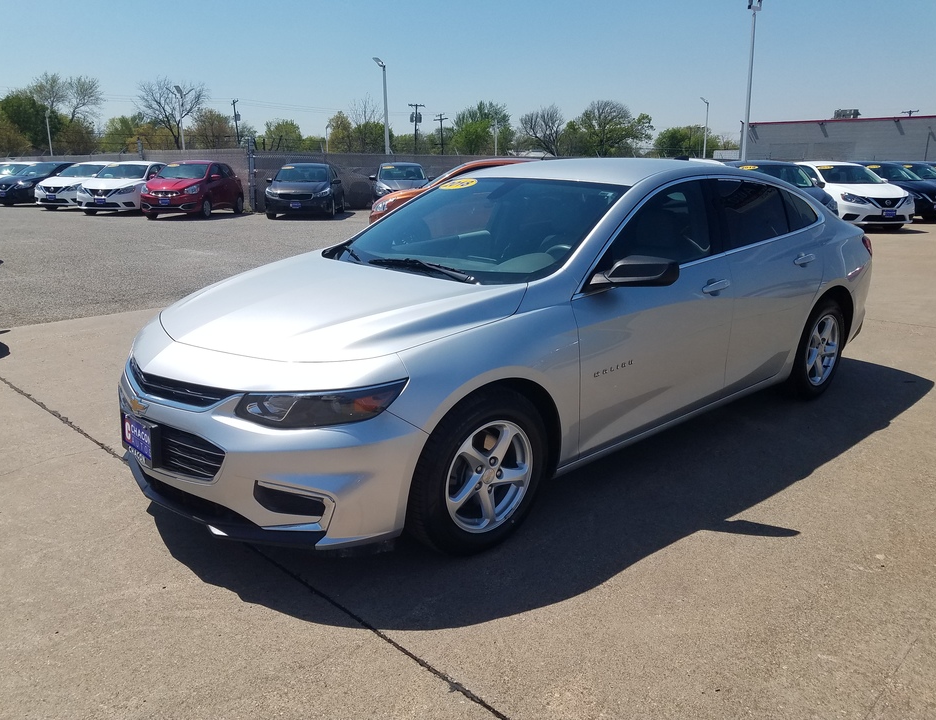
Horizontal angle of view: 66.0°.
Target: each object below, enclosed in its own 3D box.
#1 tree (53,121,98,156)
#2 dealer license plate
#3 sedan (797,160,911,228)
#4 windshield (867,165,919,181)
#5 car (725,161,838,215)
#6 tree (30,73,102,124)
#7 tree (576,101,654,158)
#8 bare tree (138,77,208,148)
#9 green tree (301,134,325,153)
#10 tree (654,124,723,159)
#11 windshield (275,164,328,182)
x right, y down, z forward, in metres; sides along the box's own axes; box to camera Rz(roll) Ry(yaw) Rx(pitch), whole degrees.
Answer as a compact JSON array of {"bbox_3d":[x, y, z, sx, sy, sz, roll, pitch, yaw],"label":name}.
[{"bbox_3d":[-25.791,-13.550,48.037,2.758,4.571,2.758,-8,17,-26],"label":"tree"},{"bbox_3d":[-1.250,0.299,2.753,0.035,0.165,0.310,-9,17,-40],"label":"dealer license plate"},{"bbox_3d":[9.080,-4.140,17.950,1.770,1.495,4.630,-2,15,-4],"label":"sedan"},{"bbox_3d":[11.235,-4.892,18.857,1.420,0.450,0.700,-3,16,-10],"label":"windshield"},{"bbox_3d":[5.898,-3.281,14.704,1.770,1.480,4.620,2,15,6],"label":"car"},{"bbox_3d":[-42.777,-25.359,78.066,7.333,10.781,6.966,-8,17,-26],"label":"tree"},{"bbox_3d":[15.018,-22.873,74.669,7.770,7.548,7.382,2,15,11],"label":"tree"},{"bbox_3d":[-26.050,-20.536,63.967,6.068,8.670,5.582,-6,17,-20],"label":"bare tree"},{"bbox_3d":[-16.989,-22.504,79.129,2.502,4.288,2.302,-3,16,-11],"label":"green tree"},{"bbox_3d":[20.913,-20.071,69.234,6.666,4.835,5.666,4,16,16],"label":"tree"},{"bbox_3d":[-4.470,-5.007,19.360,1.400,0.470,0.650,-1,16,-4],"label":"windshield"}]

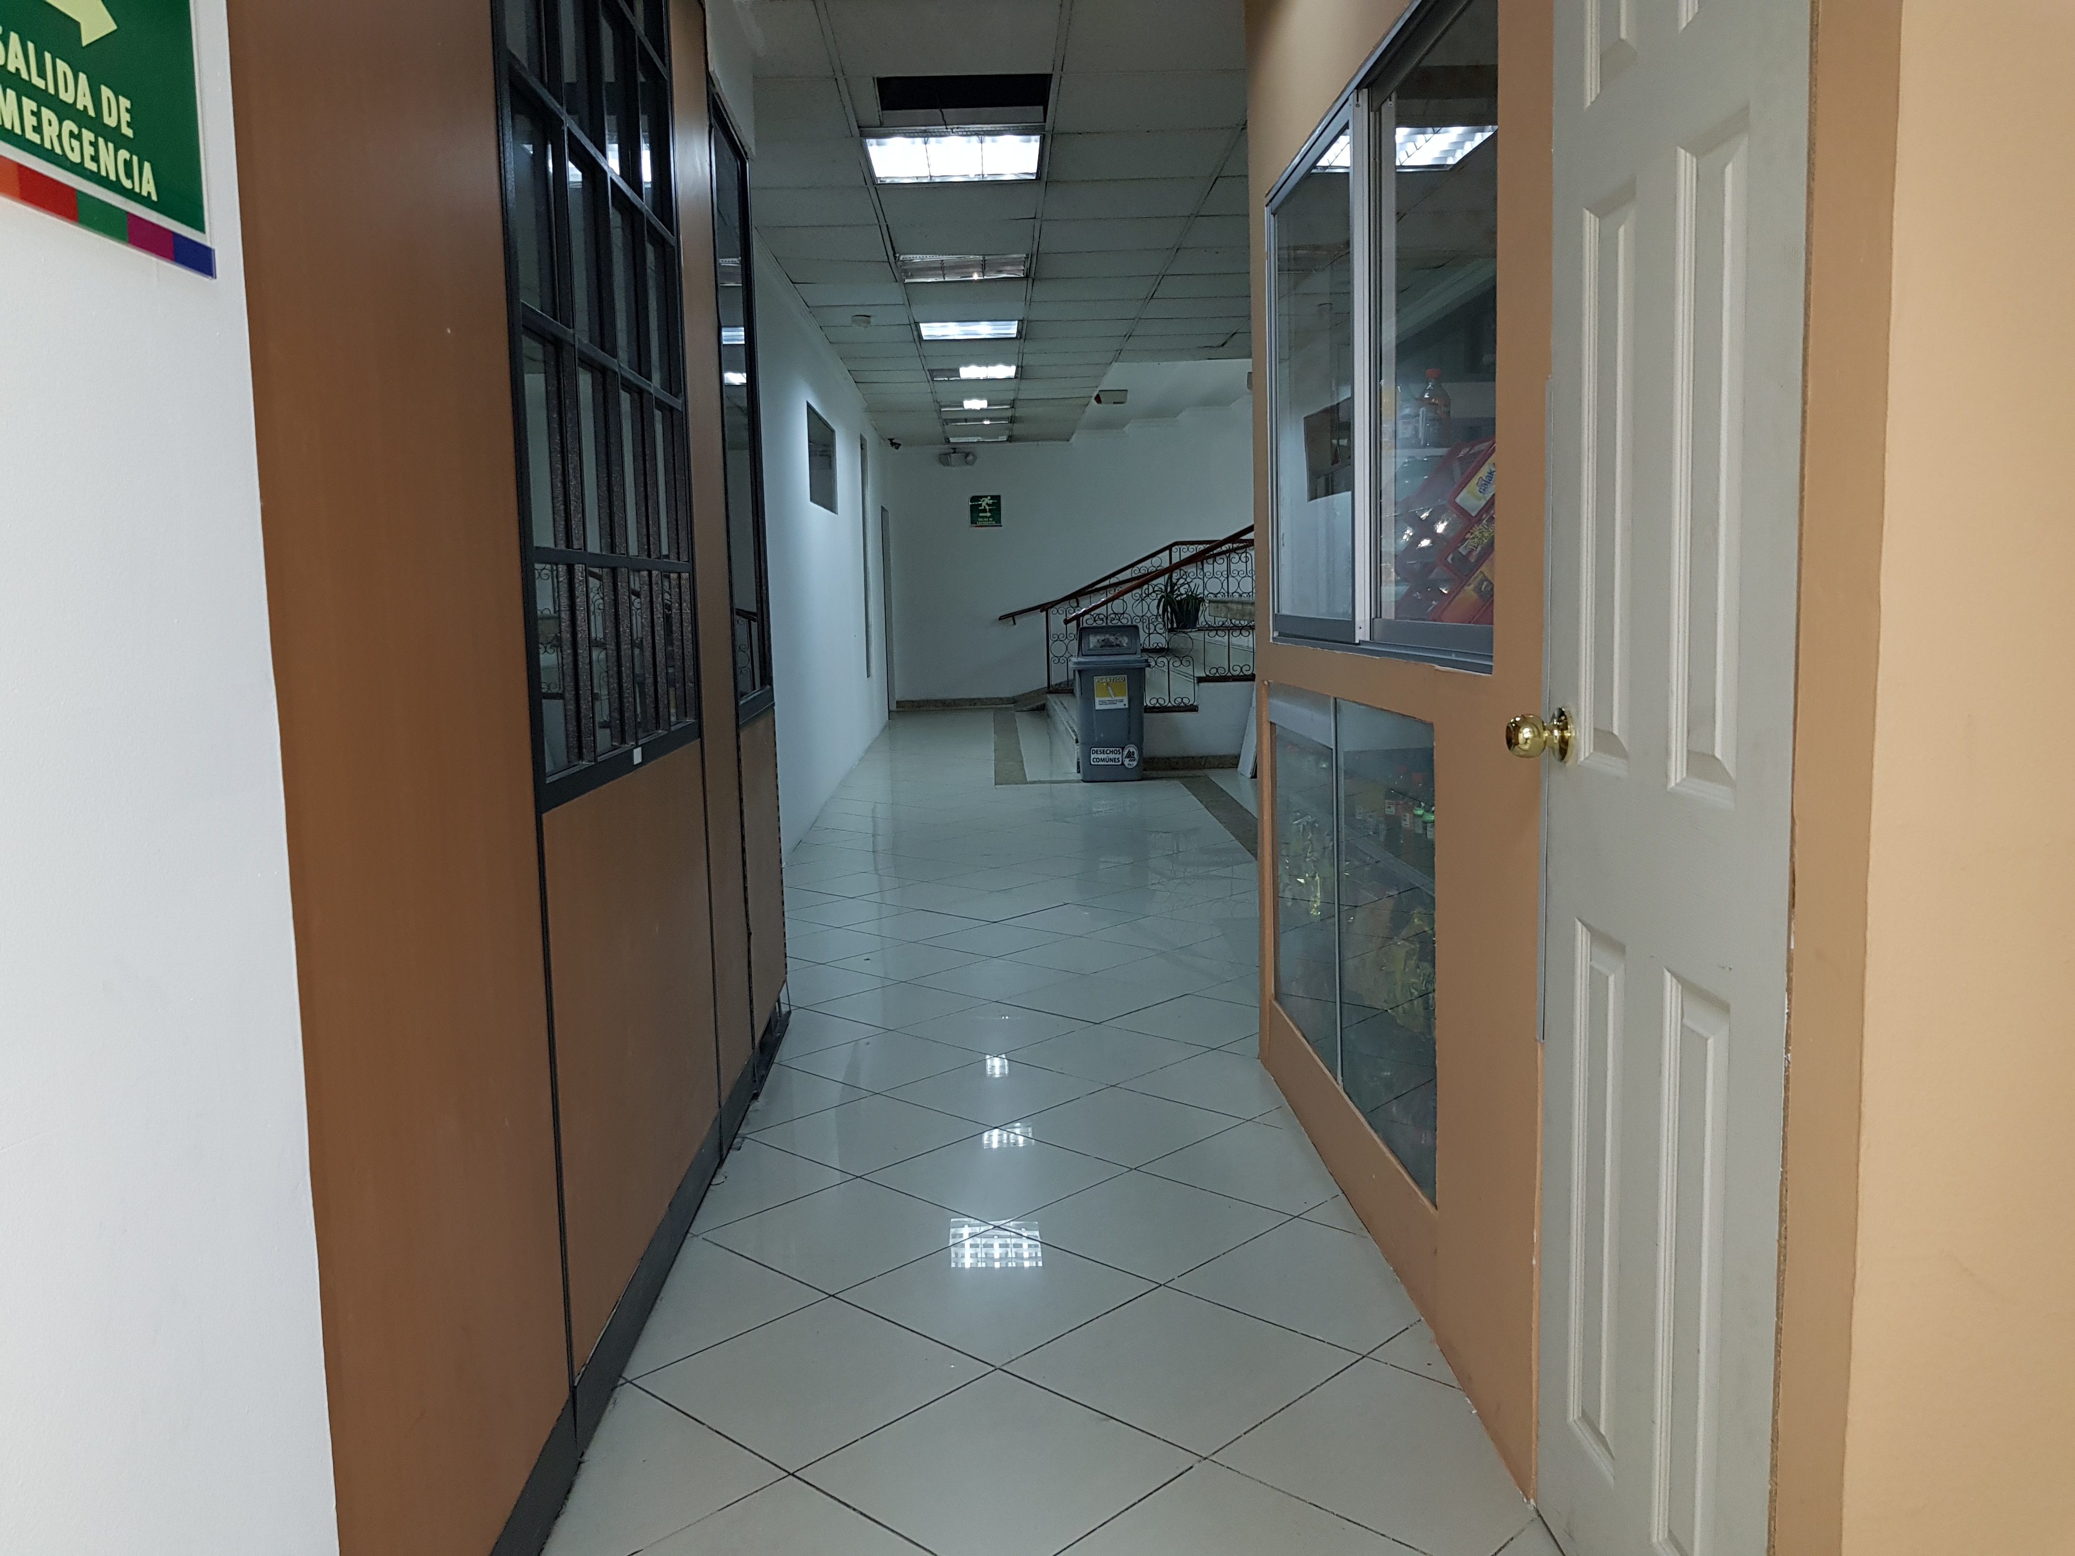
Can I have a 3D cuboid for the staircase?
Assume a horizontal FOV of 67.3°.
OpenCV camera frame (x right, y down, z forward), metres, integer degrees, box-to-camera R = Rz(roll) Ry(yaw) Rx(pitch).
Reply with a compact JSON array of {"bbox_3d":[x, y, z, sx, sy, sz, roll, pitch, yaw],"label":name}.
[{"bbox_3d":[0.922,-1.278,12.871,2.450,1.580,5.600,-2,7,-1],"label":"staircase"}]

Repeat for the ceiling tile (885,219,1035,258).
[{"bbox_3d":[-0.314,-2.297,6.605,0.613,0.022,0.595,-2,7,-1],"label":"ceiling tile"}]

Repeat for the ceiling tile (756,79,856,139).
[{"bbox_3d":[-0.832,-2.060,4.790,0.495,0.022,0.595,-2,7,-1],"label":"ceiling tile"}]

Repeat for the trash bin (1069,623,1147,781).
[{"bbox_3d":[0.439,-0.484,9.715,0.455,0.965,0.440,-2,6,-1],"label":"trash bin"}]

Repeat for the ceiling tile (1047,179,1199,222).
[{"bbox_3d":[0.332,-2.227,5.984,0.607,0.020,0.606,-2,6,-1],"label":"ceiling tile"}]

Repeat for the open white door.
[{"bbox_3d":[0.648,-0.050,1.604,0.040,2.040,0.585,-2,6,-1],"label":"open white door"}]

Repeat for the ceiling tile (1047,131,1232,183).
[{"bbox_3d":[0.350,-2.151,5.375,0.607,0.020,0.606,-2,6,-1],"label":"ceiling tile"}]

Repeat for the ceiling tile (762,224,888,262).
[{"bbox_3d":[-0.883,-2.280,6.591,0.495,0.022,0.595,-2,7,-1],"label":"ceiling tile"}]

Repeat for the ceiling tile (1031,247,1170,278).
[{"bbox_3d":[0.297,-2.390,7.221,0.613,0.022,0.595,-2,7,-1],"label":"ceiling tile"}]

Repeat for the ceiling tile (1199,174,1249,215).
[{"bbox_3d":[0.959,-2.261,6.035,0.613,0.022,0.595,-2,7,-1],"label":"ceiling tile"}]

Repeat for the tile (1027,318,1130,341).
[{"bbox_3d":[0.246,-2.610,9.021,0.613,0.022,0.595,-2,7,-1],"label":"tile"}]

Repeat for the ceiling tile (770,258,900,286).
[{"bbox_3d":[-0.916,-2.348,7.189,0.498,0.020,0.606,-2,6,-1],"label":"ceiling tile"}]

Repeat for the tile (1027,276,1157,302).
[{"bbox_3d":[0.278,-2.456,7.815,0.607,0.020,0.606,-2,6,-1],"label":"tile"}]

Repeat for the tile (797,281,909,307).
[{"bbox_3d":[-0.934,-2.424,7.799,0.498,0.020,0.606,-2,6,-1],"label":"tile"}]

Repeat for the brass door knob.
[{"bbox_3d":[0.588,-0.050,1.832,0.070,0.066,0.066,-2,6,-1],"label":"brass door knob"}]

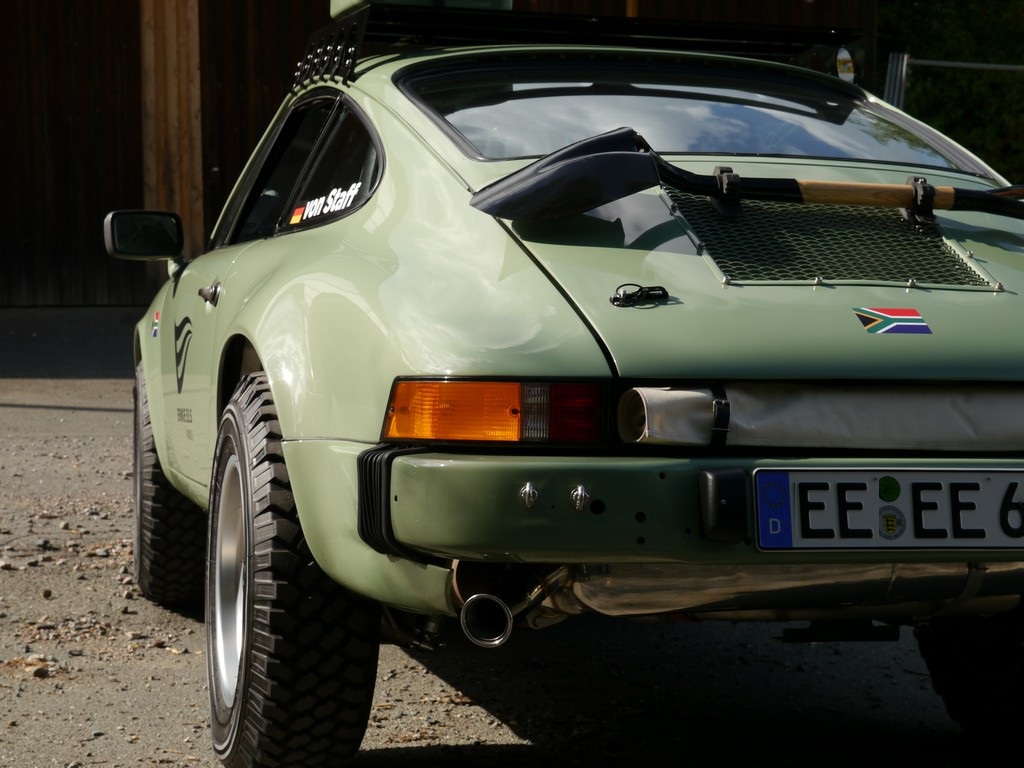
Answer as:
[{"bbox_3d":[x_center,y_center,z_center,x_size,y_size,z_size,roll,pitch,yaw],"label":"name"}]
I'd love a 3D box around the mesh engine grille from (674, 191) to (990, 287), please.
[{"bbox_3d":[0.477,-0.227,3.180,0.420,0.030,0.370,0,28,-14],"label":"mesh engine grille"}]

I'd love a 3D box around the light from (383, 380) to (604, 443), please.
[{"bbox_3d":[-0.025,0.038,2.830,0.300,0.085,0.095,0,2,-3],"label":"light"}]

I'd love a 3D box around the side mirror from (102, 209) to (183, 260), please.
[{"bbox_3d":[-0.900,-0.365,5.060,0.190,0.117,0.090,-1,2,-24],"label":"side mirror"}]

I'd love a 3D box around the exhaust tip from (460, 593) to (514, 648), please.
[{"bbox_3d":[-0.037,0.310,2.780,0.071,0.071,0.100,0,2,-6],"label":"exhaust tip"}]

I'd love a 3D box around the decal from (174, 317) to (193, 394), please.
[{"bbox_3d":[-0.749,-0.065,4.720,0.012,0.176,0.290,0,2,-16],"label":"decal"}]

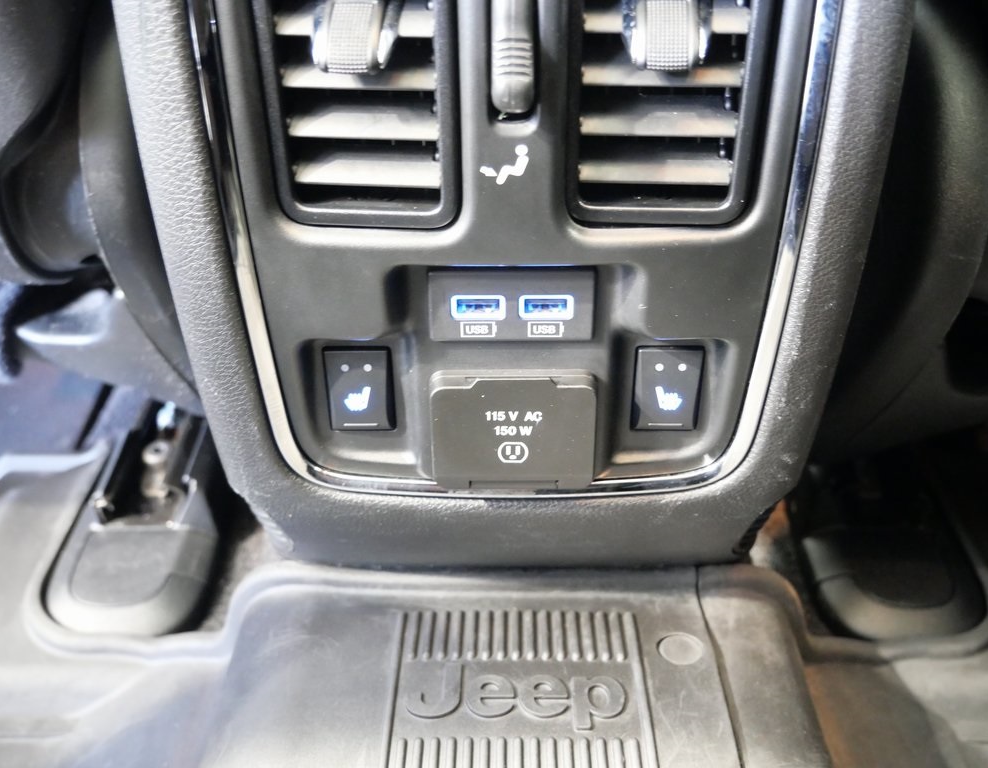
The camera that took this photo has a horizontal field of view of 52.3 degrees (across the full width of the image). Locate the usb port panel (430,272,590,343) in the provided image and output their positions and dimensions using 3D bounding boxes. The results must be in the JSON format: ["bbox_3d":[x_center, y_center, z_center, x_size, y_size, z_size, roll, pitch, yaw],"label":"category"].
[{"bbox_3d":[0.005,-0.026,0.311,0.050,0.024,0.010,0,29,0],"label":"usb port panel"}]

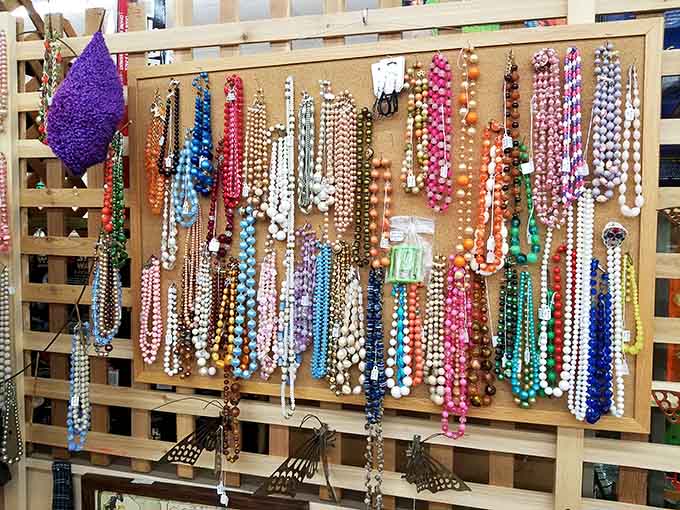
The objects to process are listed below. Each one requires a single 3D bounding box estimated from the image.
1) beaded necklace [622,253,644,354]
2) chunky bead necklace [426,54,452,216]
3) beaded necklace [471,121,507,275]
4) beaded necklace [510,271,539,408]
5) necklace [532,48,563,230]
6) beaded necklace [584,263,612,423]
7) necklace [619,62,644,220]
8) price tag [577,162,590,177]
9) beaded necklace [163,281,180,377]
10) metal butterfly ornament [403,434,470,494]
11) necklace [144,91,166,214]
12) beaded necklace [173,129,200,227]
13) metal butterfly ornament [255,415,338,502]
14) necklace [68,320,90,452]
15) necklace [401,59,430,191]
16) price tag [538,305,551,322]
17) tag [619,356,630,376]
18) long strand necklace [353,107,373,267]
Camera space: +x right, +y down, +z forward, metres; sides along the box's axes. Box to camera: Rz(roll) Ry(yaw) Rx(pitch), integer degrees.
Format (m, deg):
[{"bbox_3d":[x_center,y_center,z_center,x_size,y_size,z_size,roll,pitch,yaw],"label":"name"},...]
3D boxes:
[{"bbox_3d":[0.431,0.072,0.754,0.027,0.151,0.013,1,3,16],"label":"beaded necklace"},{"bbox_3d":[0.159,-0.194,0.809,0.030,0.251,0.030,1,3,16],"label":"chunky bead necklace"},{"bbox_3d":[0.232,-0.089,0.798,0.047,0.240,0.020,1,3,16],"label":"beaded necklace"},{"bbox_3d":[0.288,0.132,0.793,0.034,0.215,0.020,1,3,16],"label":"beaded necklace"},{"bbox_3d":[0.319,-0.175,0.781,0.043,0.275,0.028,1,3,16],"label":"necklace"},{"bbox_3d":[0.394,0.132,0.775,0.034,0.255,0.024,1,3,16],"label":"beaded necklace"},{"bbox_3d":[0.429,-0.170,0.754,0.029,0.225,0.014,1,3,16],"label":"necklace"},{"bbox_3d":[0.360,-0.127,0.757,0.018,0.021,0.002,1,3,16],"label":"price tag"},{"bbox_3d":[-0.325,0.144,0.986,0.034,0.183,0.015,1,3,16],"label":"beaded necklace"},{"bbox_3d":[0.158,0.344,0.839,0.110,0.101,0.070,1,3,16],"label":"metal butterfly ornament"},{"bbox_3d":[-0.351,-0.195,0.972,0.040,0.236,0.025,1,3,16],"label":"necklace"},{"bbox_3d":[-0.281,-0.139,0.939,0.046,0.179,0.025,1,3,16],"label":"beaded necklace"},{"bbox_3d":[-0.078,0.360,0.902,0.142,0.150,0.090,1,3,16],"label":"metal butterfly ornament"},{"bbox_3d":[-0.526,0.266,1.031,0.047,0.263,0.025,1,3,16],"label":"necklace"},{"bbox_3d":[0.123,-0.208,0.837,0.044,0.217,0.022,1,3,16],"label":"necklace"},{"bbox_3d":[0.312,0.088,0.776,0.018,0.025,0.003,1,3,16],"label":"price tag"},{"bbox_3d":[0.419,0.164,0.754,0.017,0.029,0.003,1,3,16],"label":"tag"},{"bbox_3d":[0.039,-0.114,0.856,0.027,0.265,0.013,1,3,16],"label":"long strand necklace"}]

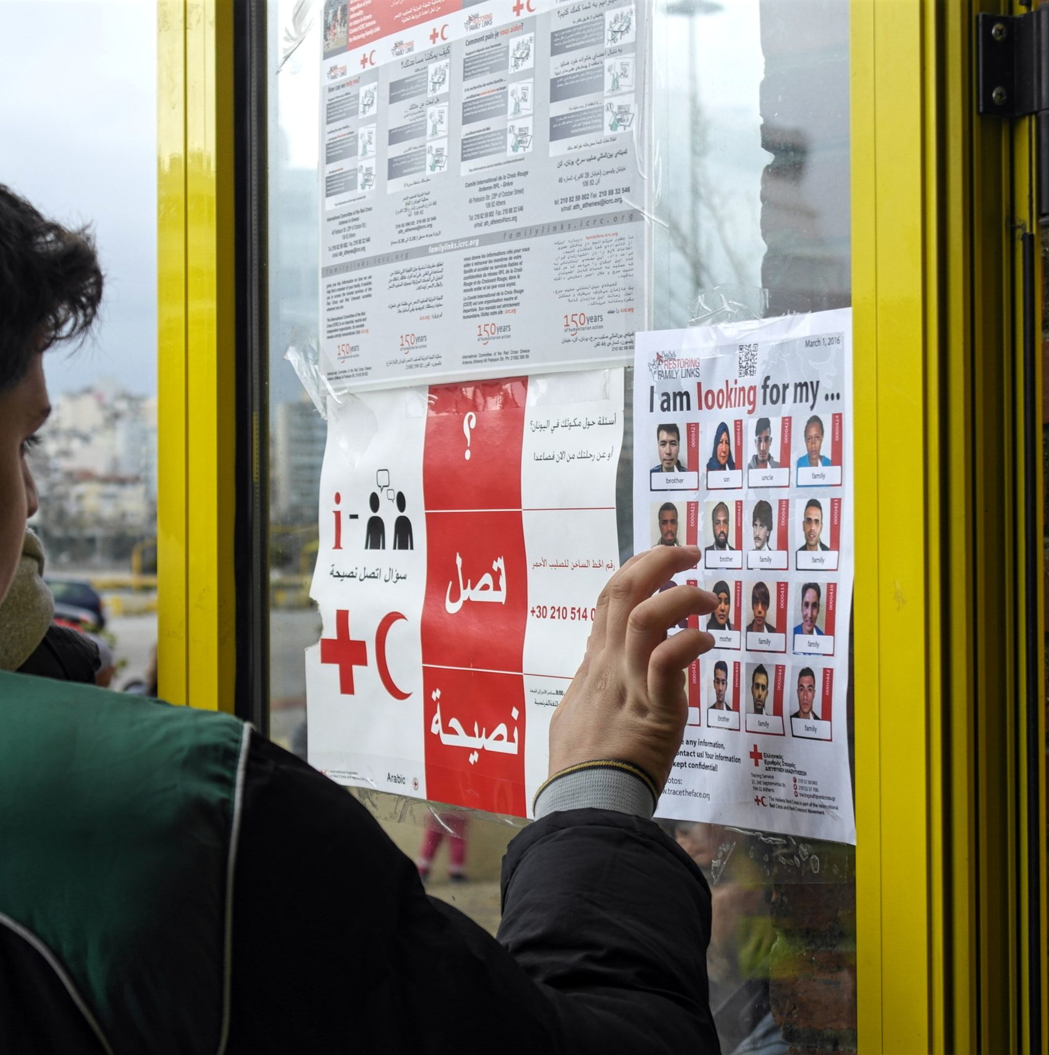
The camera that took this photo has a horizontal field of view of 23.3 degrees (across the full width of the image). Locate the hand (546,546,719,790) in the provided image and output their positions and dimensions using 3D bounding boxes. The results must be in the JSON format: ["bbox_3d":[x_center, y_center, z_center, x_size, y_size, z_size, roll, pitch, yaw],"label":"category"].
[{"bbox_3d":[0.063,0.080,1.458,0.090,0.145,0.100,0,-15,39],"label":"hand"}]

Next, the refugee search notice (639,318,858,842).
[{"bbox_3d":[0.125,0.028,1.495,0.004,0.297,0.210,0,-1,-33],"label":"refugee search notice"}]

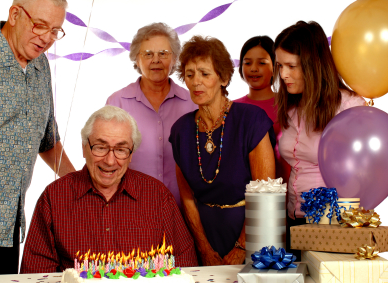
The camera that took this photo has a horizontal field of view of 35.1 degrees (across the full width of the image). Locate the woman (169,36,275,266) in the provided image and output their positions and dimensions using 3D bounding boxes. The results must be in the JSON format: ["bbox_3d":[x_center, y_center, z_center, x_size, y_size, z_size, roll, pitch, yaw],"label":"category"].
[{"bbox_3d":[0.102,0.384,2.270,0.420,1.560,0.350,-1,-4,20],"label":"woman"}]

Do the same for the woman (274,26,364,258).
[{"bbox_3d":[0.455,0.363,2.240,0.440,1.590,0.400,-3,-5,37],"label":"woman"}]

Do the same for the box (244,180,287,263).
[{"bbox_3d":[0.219,0.254,1.860,0.127,0.282,0.127,0,-4,0],"label":"box"}]

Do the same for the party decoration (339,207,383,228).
[{"bbox_3d":[0.517,0.234,1.900,0.113,0.062,0.113,0,-4,0],"label":"party decoration"}]

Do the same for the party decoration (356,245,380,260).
[{"bbox_3d":[0.471,0.298,1.660,0.065,0.040,0.065,0,-4,0],"label":"party decoration"}]

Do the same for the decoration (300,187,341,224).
[{"bbox_3d":[0.397,0.201,1.920,0.126,0.120,0.105,0,-4,6],"label":"decoration"}]

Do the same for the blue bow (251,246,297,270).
[{"bbox_3d":[0.207,0.312,1.640,0.114,0.058,0.114,0,-4,0],"label":"blue bow"}]

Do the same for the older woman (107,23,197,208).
[{"bbox_3d":[-0.168,0.339,2.580,0.450,1.680,0.300,0,-4,-7],"label":"older woman"}]

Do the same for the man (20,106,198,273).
[{"bbox_3d":[-0.265,0.505,1.900,0.580,1.250,0.680,0,-4,-3],"label":"man"}]

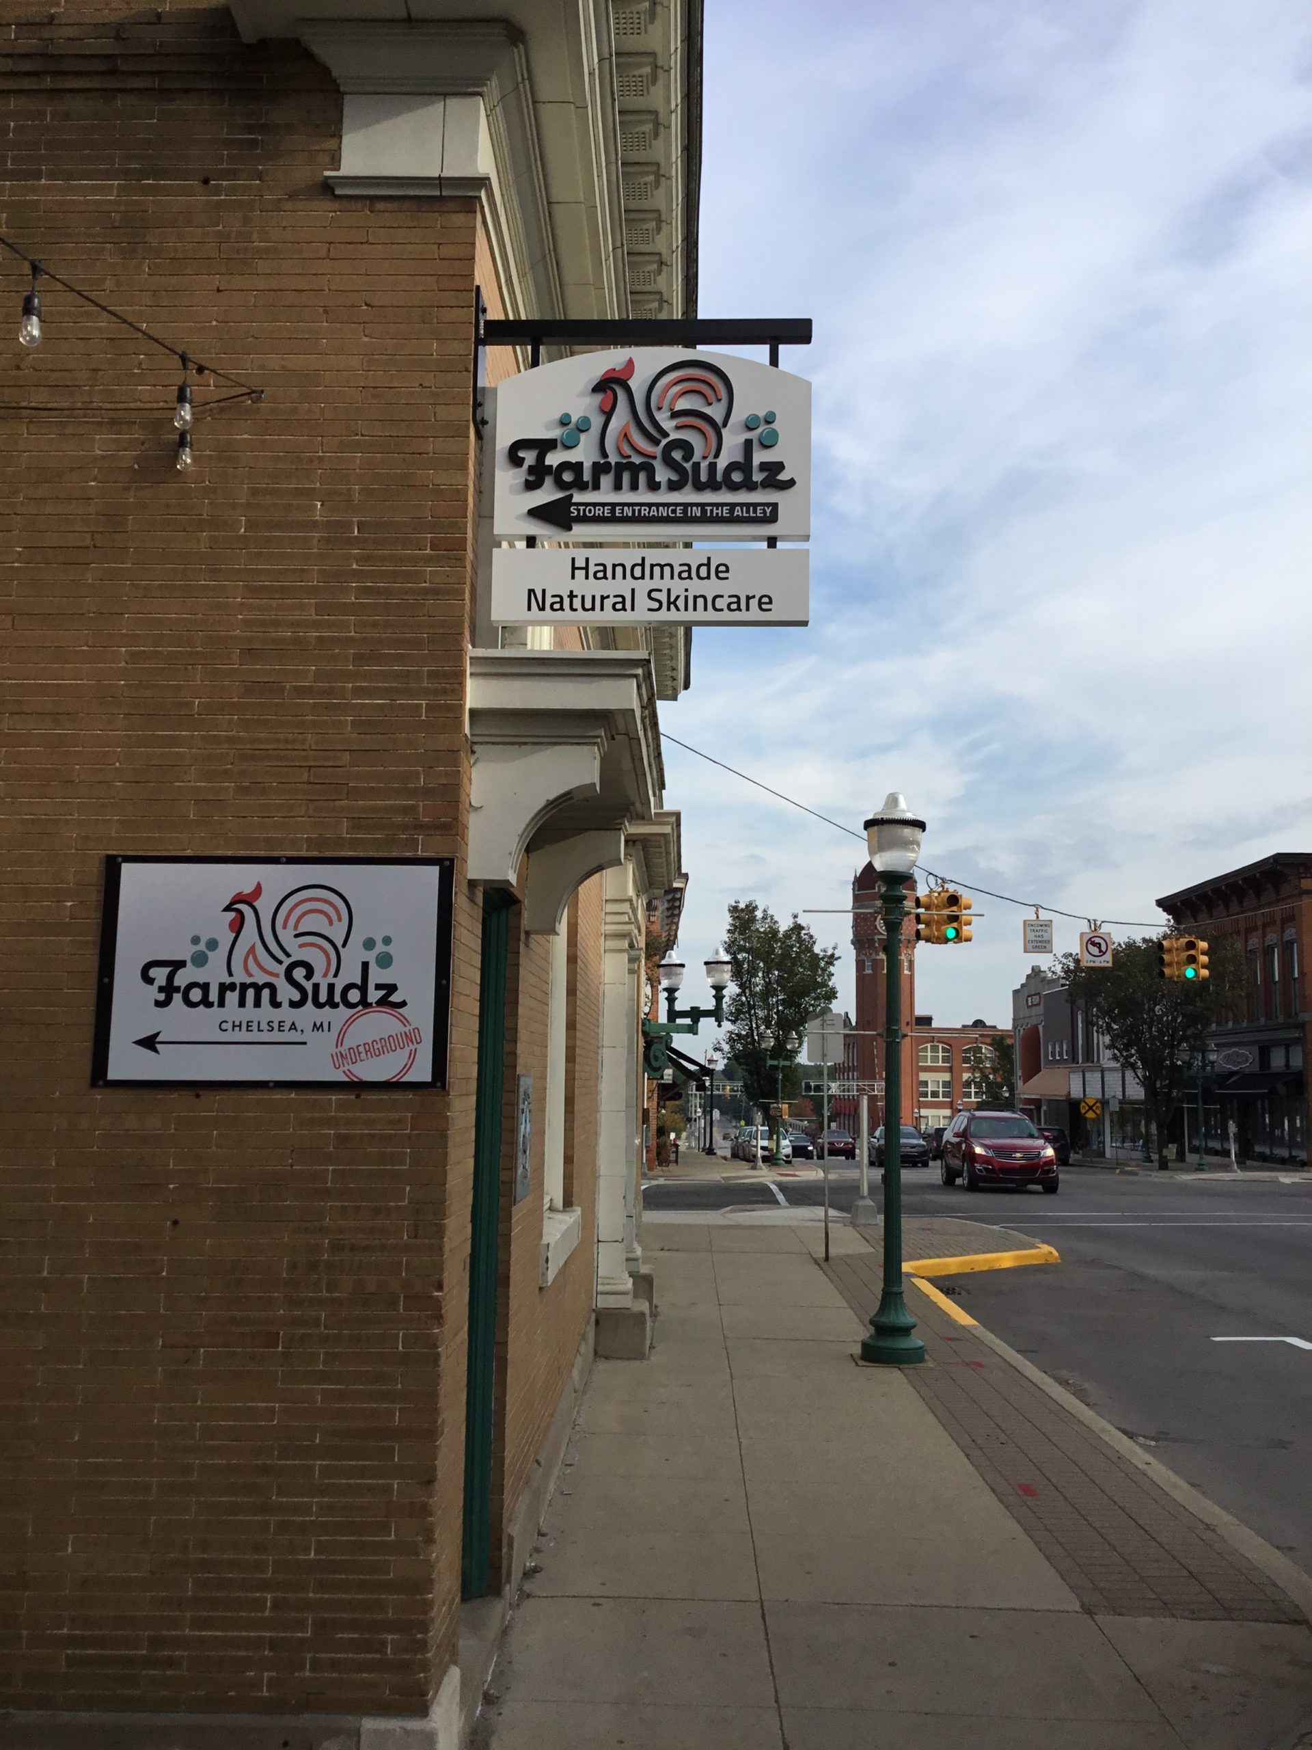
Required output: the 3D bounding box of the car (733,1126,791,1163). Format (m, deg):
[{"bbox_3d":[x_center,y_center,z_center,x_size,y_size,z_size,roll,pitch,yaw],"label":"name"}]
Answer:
[{"bbox_3d":[4.665,11.774,68.443,1.830,1.600,4.500,1,-8,-3],"label":"car"}]

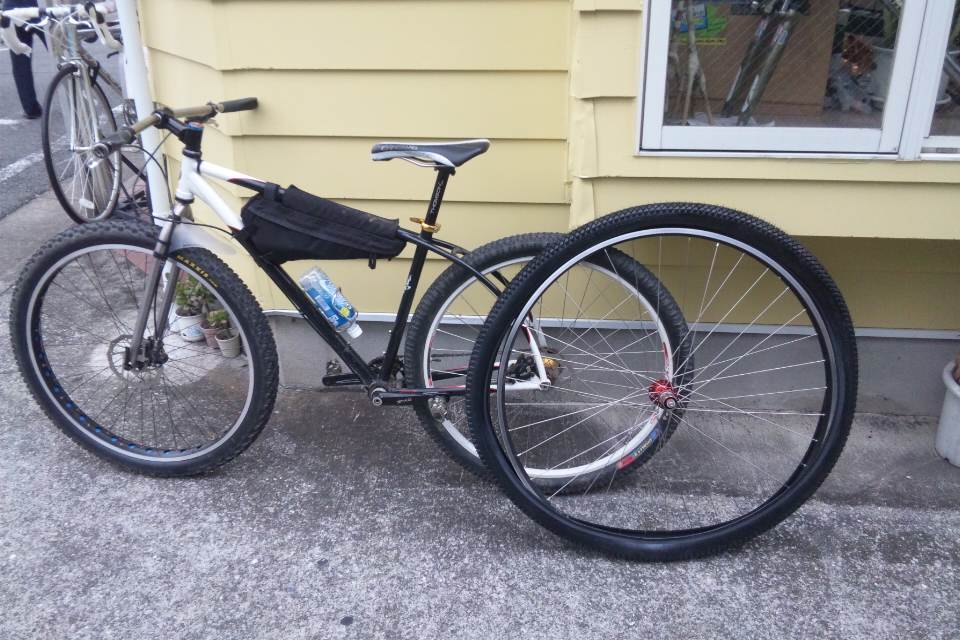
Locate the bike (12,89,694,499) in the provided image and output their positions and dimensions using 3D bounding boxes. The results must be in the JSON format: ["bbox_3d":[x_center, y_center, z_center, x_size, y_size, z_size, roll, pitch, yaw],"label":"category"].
[{"bbox_3d":[-0.368,-0.007,1.982,1.820,1.000,0.780,2,22,4],"label":"bike"}]

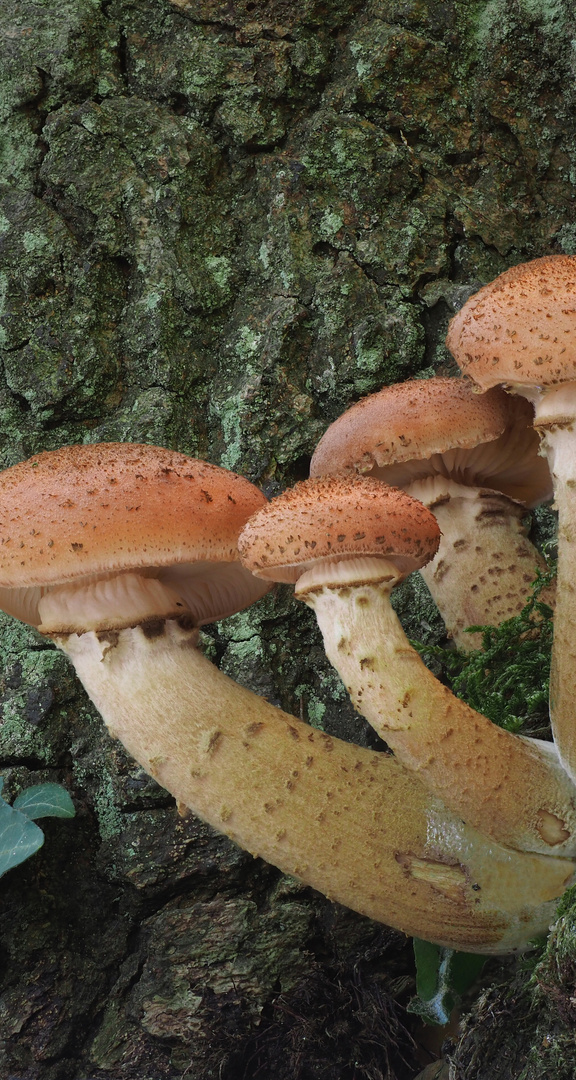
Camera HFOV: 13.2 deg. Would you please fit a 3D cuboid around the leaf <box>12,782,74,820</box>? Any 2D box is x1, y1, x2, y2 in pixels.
[{"bbox_3d":[-0.046,0.049,0.468,0.013,0.004,0.010,7,41,4],"label":"leaf"}]

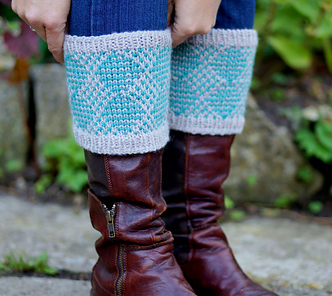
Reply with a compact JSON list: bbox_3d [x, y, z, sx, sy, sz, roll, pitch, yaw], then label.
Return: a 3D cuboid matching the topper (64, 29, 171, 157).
[{"bbox_3d":[-0.054,-0.070,1.230,0.124,0.136,0.124,0,14,0],"label":"topper"}]

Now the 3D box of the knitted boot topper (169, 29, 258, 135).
[{"bbox_3d":[0.057,-0.091,1.370,0.123,0.134,0.123,3,14,-1],"label":"knitted boot topper"}]

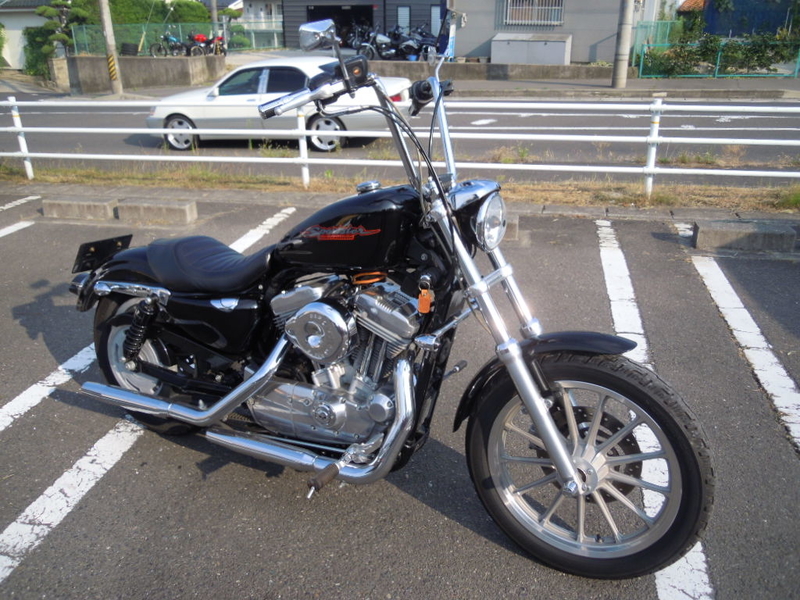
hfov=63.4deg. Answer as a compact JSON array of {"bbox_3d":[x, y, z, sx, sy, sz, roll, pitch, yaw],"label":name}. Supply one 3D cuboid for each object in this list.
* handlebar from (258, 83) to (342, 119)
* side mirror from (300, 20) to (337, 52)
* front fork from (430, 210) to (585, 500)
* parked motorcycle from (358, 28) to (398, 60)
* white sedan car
[{"bbox_3d":[-0.222,-0.472,1.523,0.225,0.065,0.090,-26,32,-23],"label":"handlebar"},{"bbox_3d":[-0.178,-0.589,1.446,0.040,0.075,0.110,23,33,37],"label":"side mirror"},{"bbox_3d":[0.312,0.101,1.744,0.100,0.851,0.250,-25,0,31],"label":"front fork"},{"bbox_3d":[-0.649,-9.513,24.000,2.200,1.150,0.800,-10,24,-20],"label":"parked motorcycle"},{"bbox_3d":[-2.270,-3.645,12.020,4.780,1.440,1.760,4,24,11],"label":"white sedan car"}]

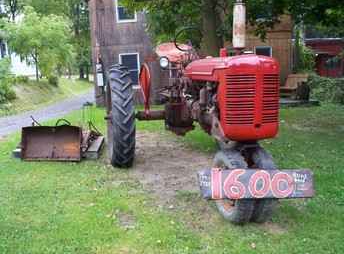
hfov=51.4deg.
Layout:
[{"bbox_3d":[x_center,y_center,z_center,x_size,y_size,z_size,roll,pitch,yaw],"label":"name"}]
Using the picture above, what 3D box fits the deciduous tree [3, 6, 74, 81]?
[{"bbox_3d":[-6.534,-4.087,17.511,3.600,3.700,3.400,-1,11,0],"label":"deciduous tree"}]

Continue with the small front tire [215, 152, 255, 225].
[{"bbox_3d":[0.568,0.559,3.356,0.155,0.675,0.675,-7,12,-11],"label":"small front tire"}]

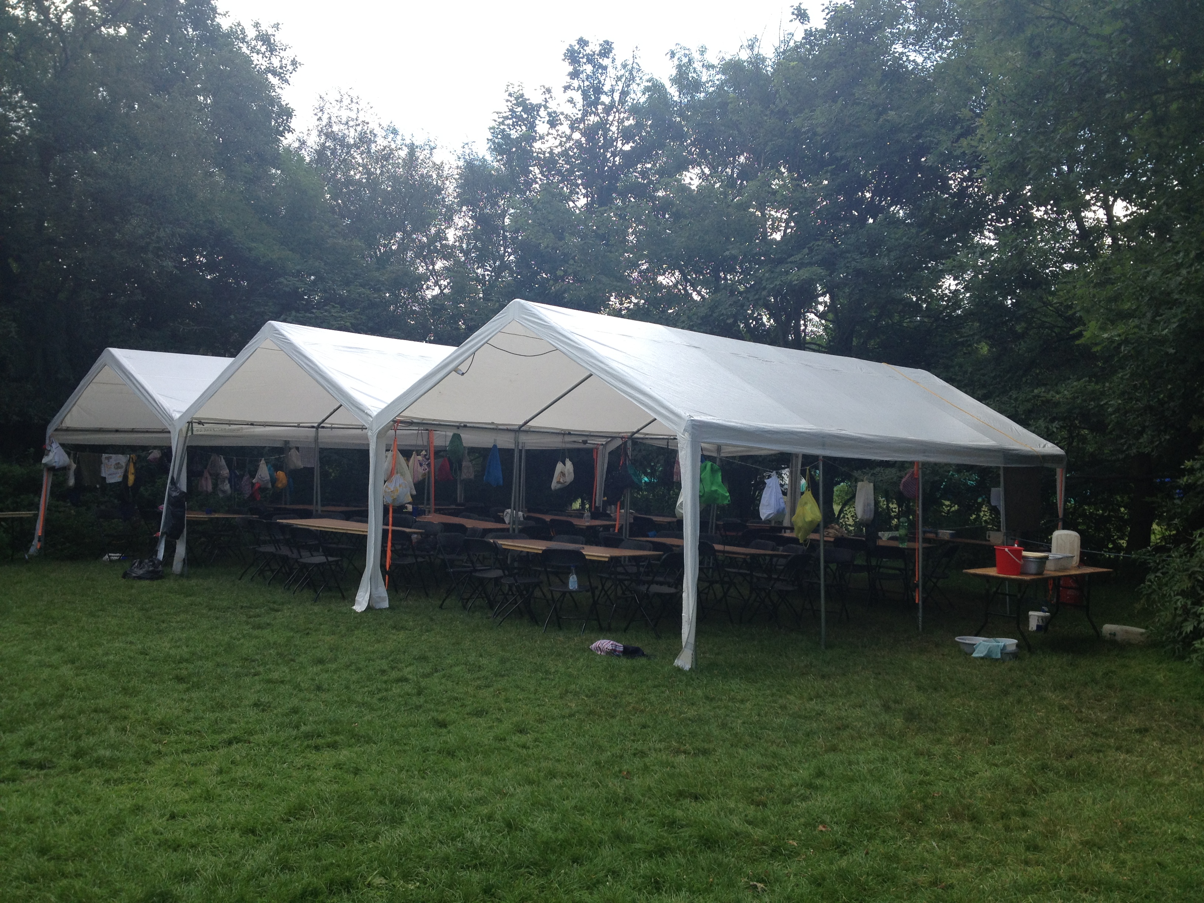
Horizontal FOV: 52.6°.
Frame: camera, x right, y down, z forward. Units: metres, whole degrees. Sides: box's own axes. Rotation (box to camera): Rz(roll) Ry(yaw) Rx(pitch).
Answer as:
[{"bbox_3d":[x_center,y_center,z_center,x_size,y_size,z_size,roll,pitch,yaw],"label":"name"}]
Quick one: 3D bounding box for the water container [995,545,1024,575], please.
[{"bbox_3d":[3.999,1.069,11.954,0.290,0.275,0.290,0,-2,37],"label":"water container"}]

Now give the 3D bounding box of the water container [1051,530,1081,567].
[{"bbox_3d":[5.018,1.035,13.156,0.290,0.400,0.220,0,-2,20],"label":"water container"}]

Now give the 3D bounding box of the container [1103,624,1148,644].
[{"bbox_3d":[5.420,1.864,12.603,0.480,0.190,0.280,0,-2,24],"label":"container"}]

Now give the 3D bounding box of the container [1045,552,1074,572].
[{"bbox_3d":[4.822,1.172,12.852,0.300,0.140,0.360,3,-3,-44],"label":"container"}]

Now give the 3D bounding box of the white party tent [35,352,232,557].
[{"bbox_3d":[-4.748,0.159,21.233,4.150,3.100,8.050,-1,-2,42],"label":"white party tent"}]

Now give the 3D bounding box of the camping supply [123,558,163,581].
[{"bbox_3d":[-5.686,1.422,15.104,0.500,0.260,0.420,2,-2,-20],"label":"camping supply"}]

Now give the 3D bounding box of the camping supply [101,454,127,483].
[{"bbox_3d":[-8.173,0.292,20.400,0.080,0.500,0.440,-1,-2,42],"label":"camping supply"}]

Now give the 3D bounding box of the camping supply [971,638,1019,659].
[{"bbox_3d":[3.633,1.813,11.153,0.380,0.165,0.360,1,-2,0],"label":"camping supply"}]

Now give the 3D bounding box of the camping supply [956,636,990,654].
[{"bbox_3d":[3.491,1.822,11.452,0.340,0.140,0.340,1,-2,0],"label":"camping supply"}]

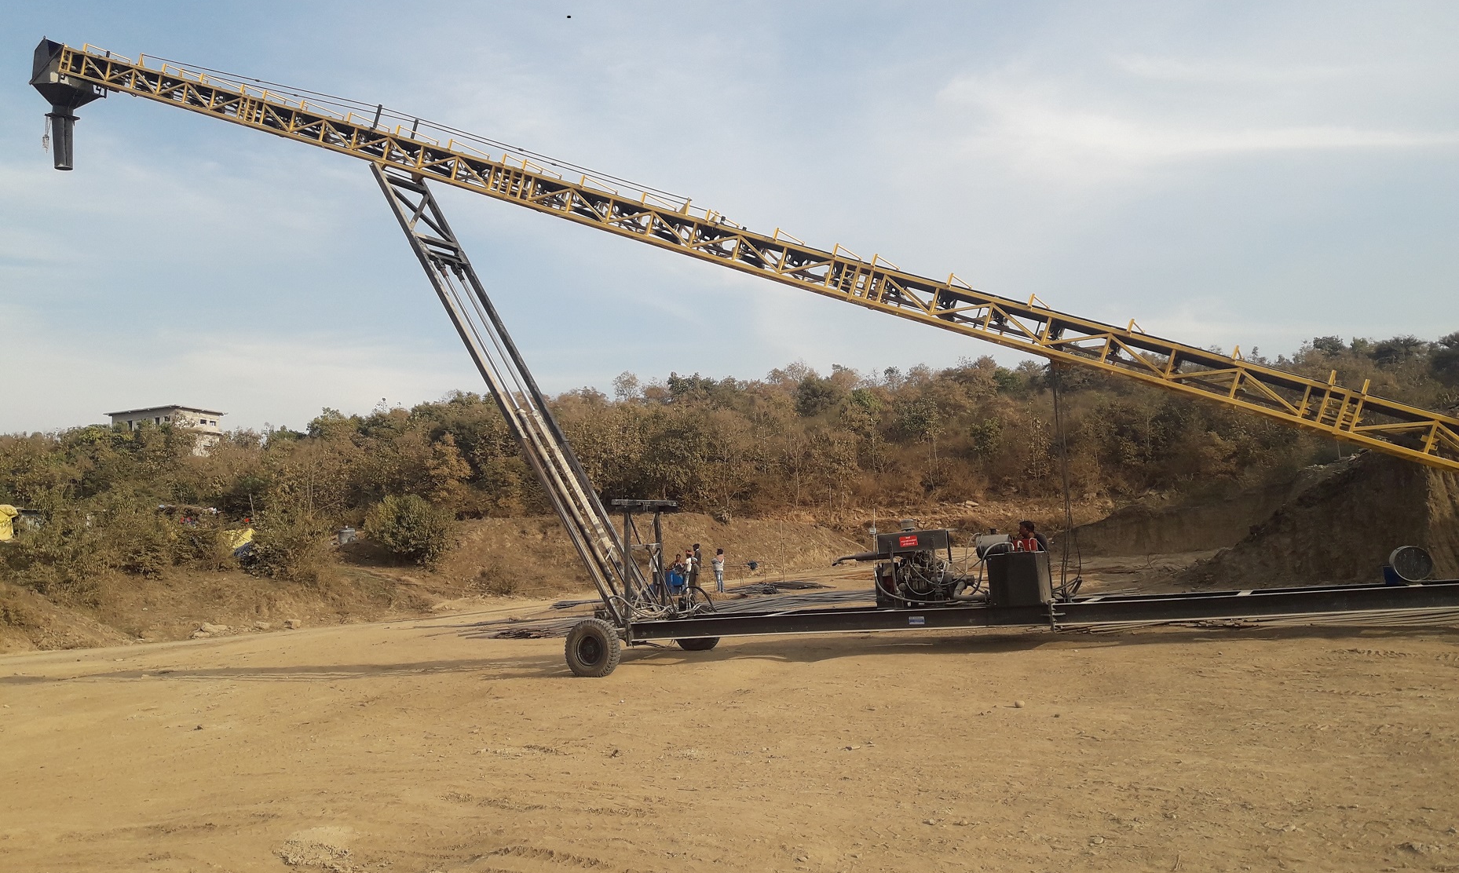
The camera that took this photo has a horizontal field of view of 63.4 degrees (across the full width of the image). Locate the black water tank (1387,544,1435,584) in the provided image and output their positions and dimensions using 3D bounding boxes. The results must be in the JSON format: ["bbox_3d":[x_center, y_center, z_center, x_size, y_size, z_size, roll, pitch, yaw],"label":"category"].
[{"bbox_3d":[9.298,1.731,16.086,0.480,0.480,0.660,-7,-6,27],"label":"black water tank"}]

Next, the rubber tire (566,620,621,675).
[{"bbox_3d":[-2.406,3.750,20.900,1.030,1.030,0.280,-7,-6,27],"label":"rubber tire"}]

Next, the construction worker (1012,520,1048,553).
[{"bbox_3d":[4.834,2.085,18.679,0.420,1.500,0.500,0,-6,-30],"label":"construction worker"}]

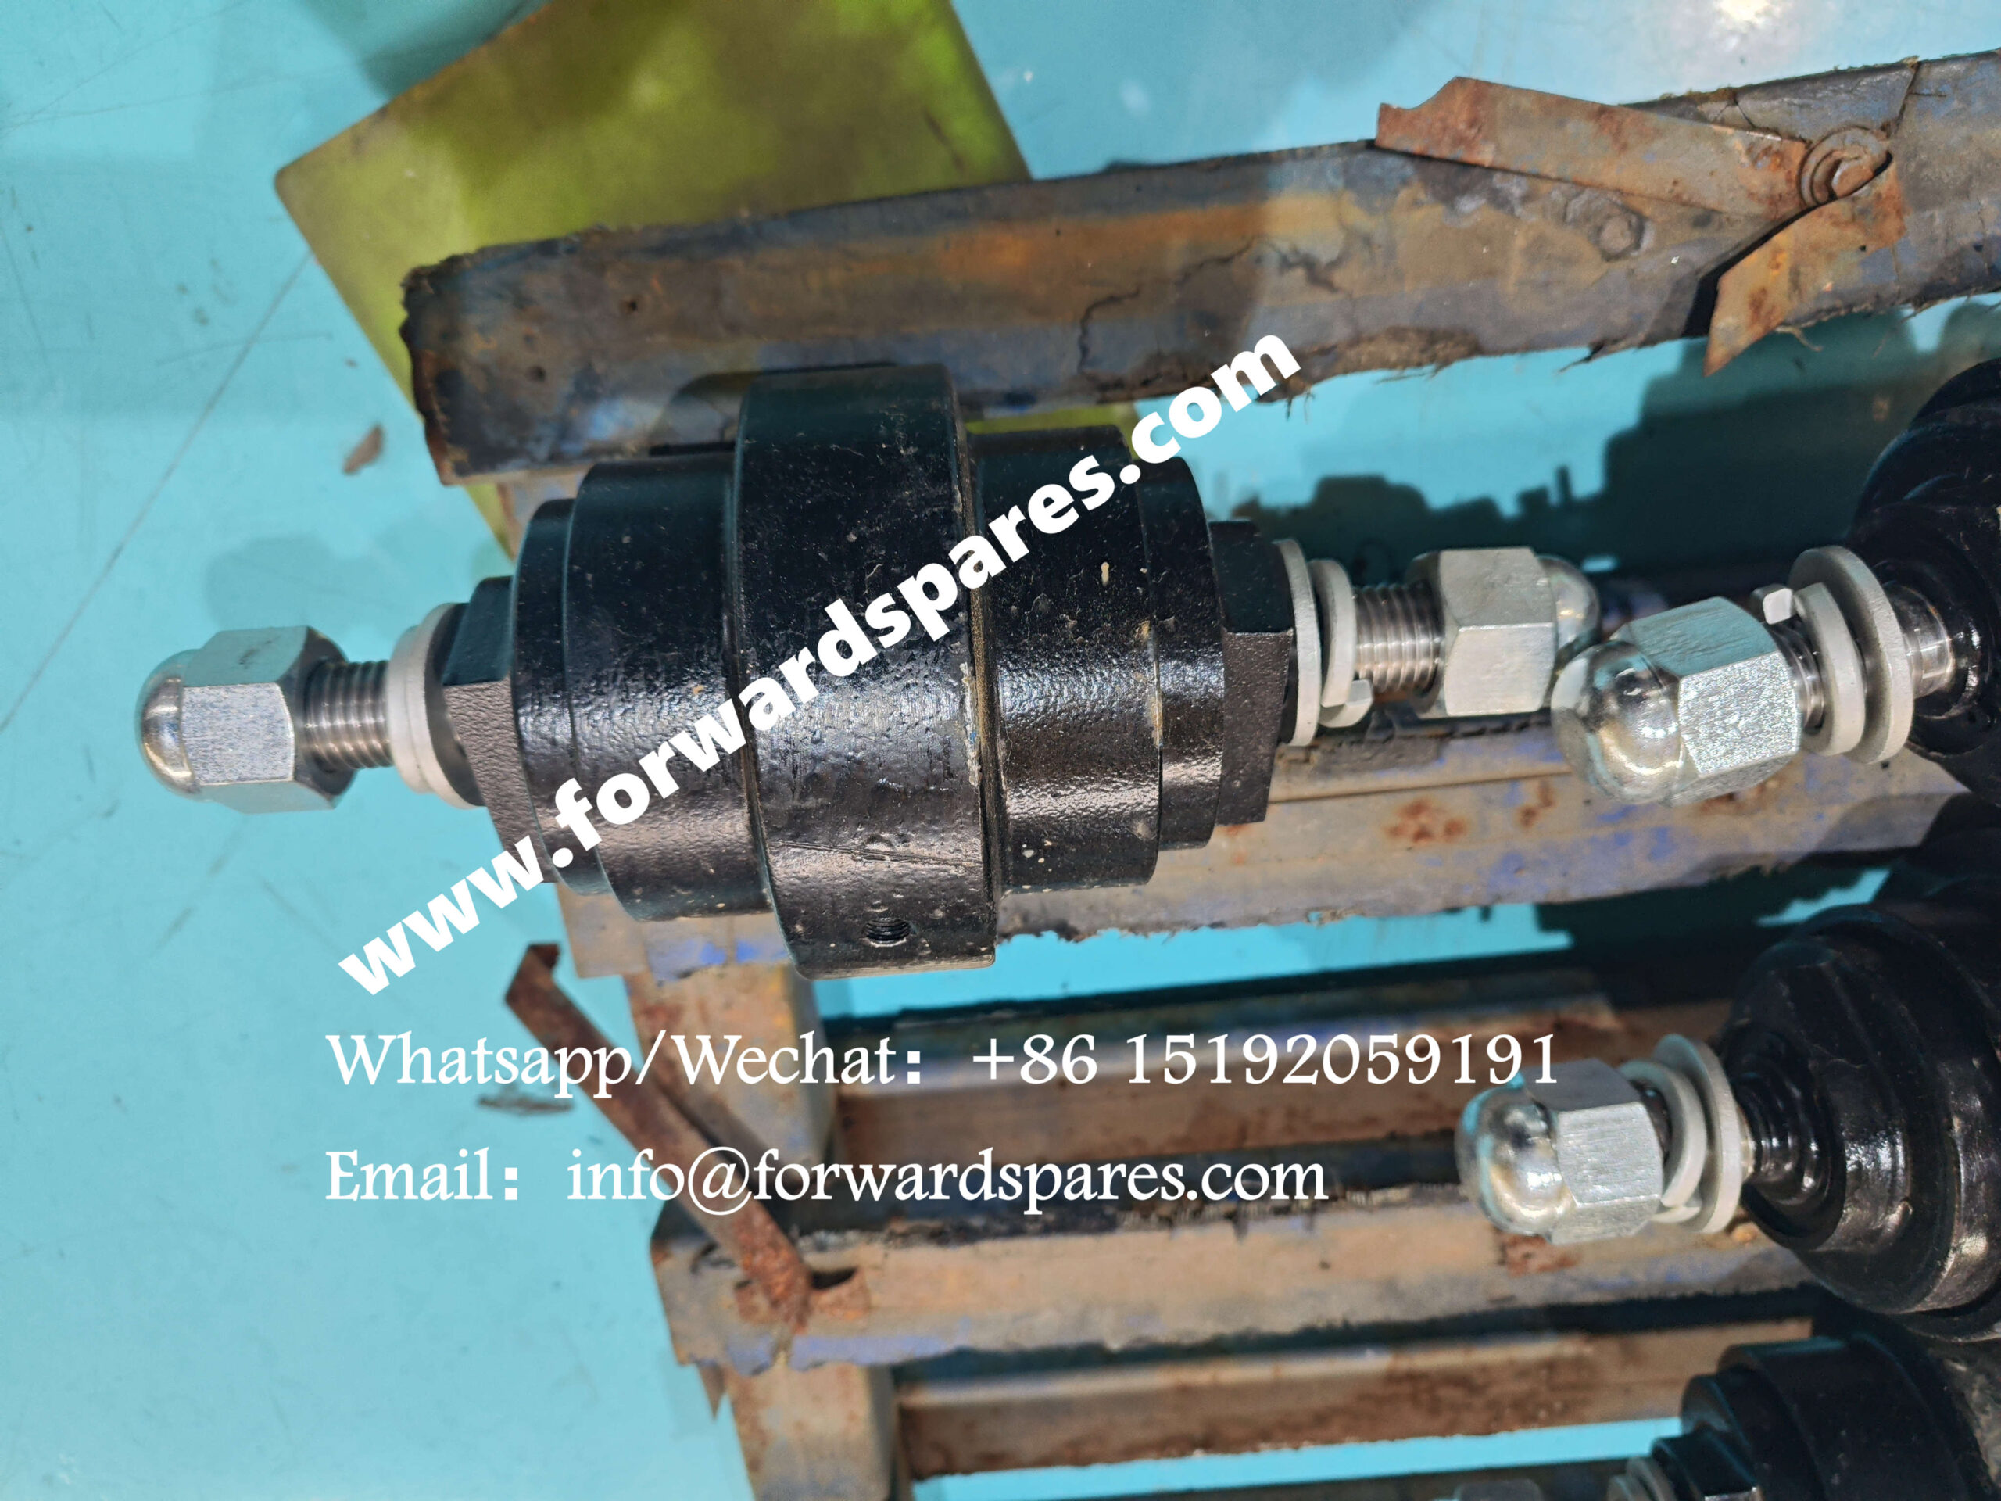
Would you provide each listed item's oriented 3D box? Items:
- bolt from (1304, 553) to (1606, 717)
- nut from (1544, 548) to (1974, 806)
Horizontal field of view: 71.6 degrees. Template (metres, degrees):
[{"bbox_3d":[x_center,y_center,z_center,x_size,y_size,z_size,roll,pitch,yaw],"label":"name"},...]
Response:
[{"bbox_3d":[0.103,-0.026,0.312,0.062,0.042,0.038,-4,90,2],"label":"bolt"},{"bbox_3d":[0.160,-0.015,0.300,0.080,0.046,0.046,-15,90,0],"label":"nut"}]

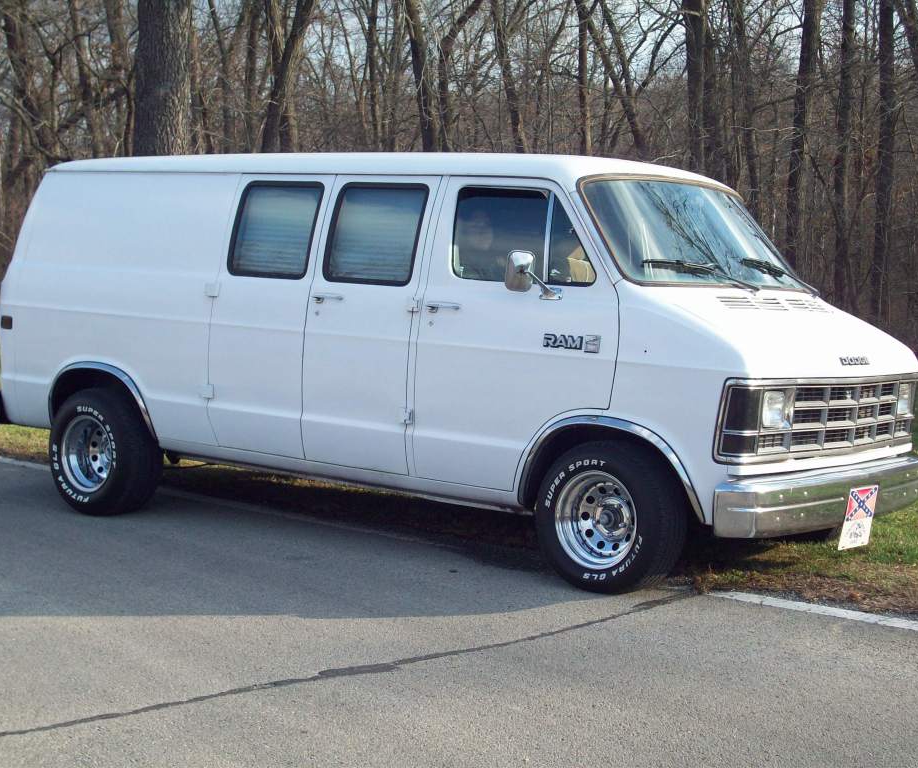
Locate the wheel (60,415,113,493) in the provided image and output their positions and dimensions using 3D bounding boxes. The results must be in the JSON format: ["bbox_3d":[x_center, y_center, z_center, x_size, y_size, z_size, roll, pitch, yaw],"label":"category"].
[{"bbox_3d":[-1.962,0.379,8.803,0.417,0.417,0.230,6,5,37],"label":"wheel"}]

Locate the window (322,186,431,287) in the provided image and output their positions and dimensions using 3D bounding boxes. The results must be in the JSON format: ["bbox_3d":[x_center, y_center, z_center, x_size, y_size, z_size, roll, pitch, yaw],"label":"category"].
[{"bbox_3d":[-0.390,-0.705,7.534,0.550,0.496,0.040,6,-10,37],"label":"window"}]

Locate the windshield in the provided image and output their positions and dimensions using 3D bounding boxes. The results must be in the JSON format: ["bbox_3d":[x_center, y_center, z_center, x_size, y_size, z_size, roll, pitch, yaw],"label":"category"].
[{"bbox_3d":[1.168,-0.682,7.490,0.110,0.650,1.830,-41,-22,31],"label":"windshield"}]

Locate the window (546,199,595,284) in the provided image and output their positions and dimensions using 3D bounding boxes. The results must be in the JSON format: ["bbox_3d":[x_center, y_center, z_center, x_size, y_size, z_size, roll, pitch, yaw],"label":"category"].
[{"bbox_3d":[0.498,-0.621,6.867,0.303,0.413,0.040,6,-10,37],"label":"window"}]

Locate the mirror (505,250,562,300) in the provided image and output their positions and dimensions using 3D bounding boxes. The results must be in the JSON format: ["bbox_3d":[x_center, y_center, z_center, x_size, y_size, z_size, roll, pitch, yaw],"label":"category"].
[{"bbox_3d":[0.324,-0.465,6.799,0.180,0.200,0.210,6,5,37],"label":"mirror"}]

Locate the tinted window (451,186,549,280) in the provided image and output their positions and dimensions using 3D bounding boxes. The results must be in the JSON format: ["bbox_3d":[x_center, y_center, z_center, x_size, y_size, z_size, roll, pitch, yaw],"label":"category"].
[{"bbox_3d":[0.185,-0.666,7.107,0.555,0.430,0.040,6,-10,37],"label":"tinted window"}]

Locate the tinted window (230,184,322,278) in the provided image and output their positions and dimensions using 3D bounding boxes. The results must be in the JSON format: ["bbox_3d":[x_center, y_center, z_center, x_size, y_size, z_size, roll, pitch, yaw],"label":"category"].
[{"bbox_3d":[-0.904,-0.762,7.923,0.545,0.497,0.040,6,-10,37],"label":"tinted window"}]

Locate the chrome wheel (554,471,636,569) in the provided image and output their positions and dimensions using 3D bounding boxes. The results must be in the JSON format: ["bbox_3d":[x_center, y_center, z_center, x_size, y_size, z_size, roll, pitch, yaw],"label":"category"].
[{"bbox_3d":[0.644,0.578,6.883,0.417,0.417,0.210,7,5,39],"label":"chrome wheel"}]

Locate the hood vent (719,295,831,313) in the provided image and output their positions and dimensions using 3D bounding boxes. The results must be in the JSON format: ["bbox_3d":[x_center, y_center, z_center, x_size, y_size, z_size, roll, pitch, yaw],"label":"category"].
[{"bbox_3d":[1.440,-0.354,7.306,0.110,0.030,0.990,40,24,29],"label":"hood vent"}]

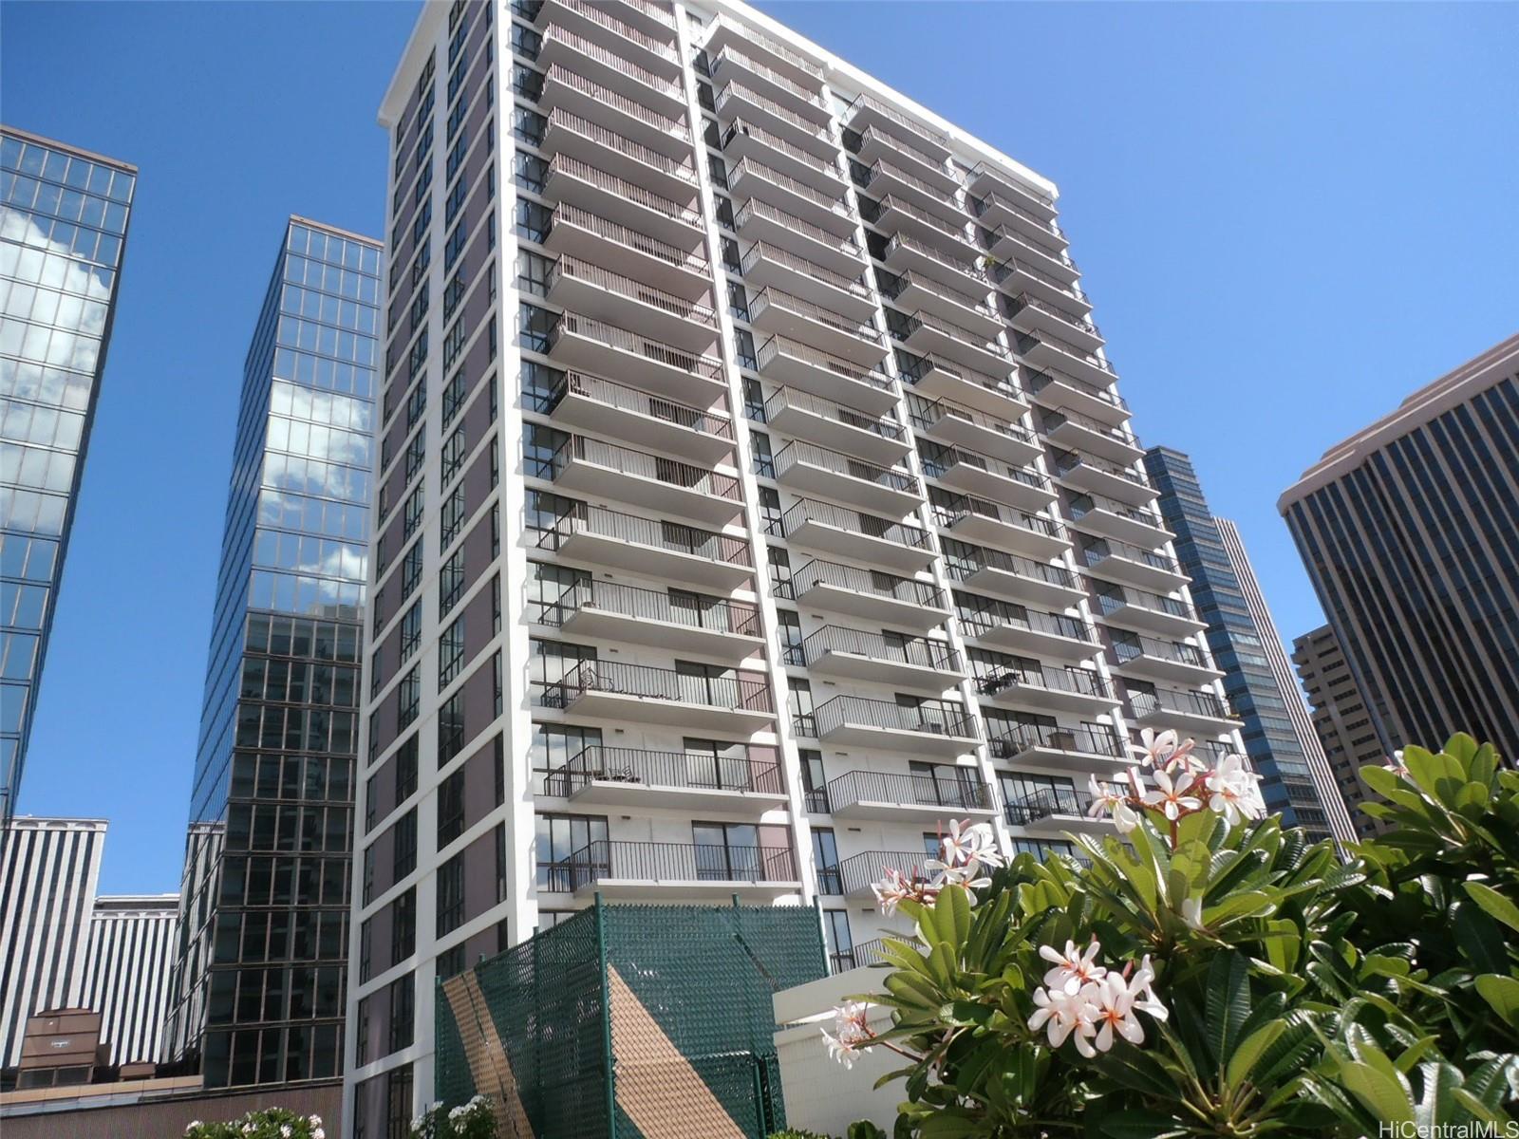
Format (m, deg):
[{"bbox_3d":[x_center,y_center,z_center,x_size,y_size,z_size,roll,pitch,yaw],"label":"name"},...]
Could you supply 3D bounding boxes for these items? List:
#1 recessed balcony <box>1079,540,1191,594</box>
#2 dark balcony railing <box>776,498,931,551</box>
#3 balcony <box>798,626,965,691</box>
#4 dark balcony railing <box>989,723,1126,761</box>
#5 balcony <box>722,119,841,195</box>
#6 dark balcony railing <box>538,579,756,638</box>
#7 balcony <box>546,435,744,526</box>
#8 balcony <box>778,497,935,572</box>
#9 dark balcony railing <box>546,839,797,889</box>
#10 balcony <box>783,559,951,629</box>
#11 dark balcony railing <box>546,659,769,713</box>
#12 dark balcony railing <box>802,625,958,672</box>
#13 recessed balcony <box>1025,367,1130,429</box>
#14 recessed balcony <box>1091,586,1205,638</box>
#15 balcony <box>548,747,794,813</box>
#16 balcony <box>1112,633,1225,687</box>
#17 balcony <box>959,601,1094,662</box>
[{"bbox_3d":[19.800,-0.127,55.074,7.018,1.205,1.611,12,-34,-34],"label":"recessed balcony"},{"bbox_3d":[4.186,-1.360,42.718,6.761,1.058,1.395,12,-34,-34],"label":"dark balcony railing"},{"bbox_3d":[4.922,3.519,40.424,6.884,1.238,1.485,12,-34,-34],"label":"balcony"},{"bbox_3d":[13.348,7.663,44.829,6.799,1.040,1.412,12,-34,-34],"label":"dark balcony railing"},{"bbox_3d":[1.341,-20.327,52.926,6.885,1.205,1.611,12,-34,-34],"label":"balcony"},{"bbox_3d":[-3.083,1.653,34.667,6.748,1.058,1.395,12,-34,-34],"label":"dark balcony railing"},{"bbox_3d":[-3.711,-3.046,36.781,6.835,1.191,1.408,12,-34,-34],"label":"balcony"},{"bbox_3d":[4.148,-1.311,42.177,6.790,1.191,1.408,12,-34,-34],"label":"balcony"},{"bbox_3d":[-1.996,8.702,30.507,6.727,1.048,1.354,12,-34,-34],"label":"dark balcony railing"},{"bbox_3d":[4.569,1.114,41.709,6.884,1.238,1.485,12,-34,-34],"label":"balcony"},{"bbox_3d":[-2.769,4.065,33.477,6.736,1.059,1.572,12,-34,-34],"label":"dark balcony railing"},{"bbox_3d":[4.911,3.470,40.572,6.796,1.040,1.412,12,-34,-34],"label":"dark balcony railing"},{"bbox_3d":[18.388,-9.679,60.175,7.018,1.205,1.611,12,-34,-34],"label":"recessed balcony"},{"bbox_3d":[20.164,2.200,53.740,6.872,1.185,1.434,12,-34,-34],"label":"recessed balcony"},{"bbox_3d":[-2.396,6.508,32.154,6.958,1.205,1.611,12,-34,-34],"label":"balcony"},{"bbox_3d":[20.515,4.584,52.478,6.872,1.185,1.434,12,-34,-34],"label":"balcony"},{"bbox_3d":[12.642,2.882,47.277,6.900,1.238,1.485,12,-34,-34],"label":"balcony"}]

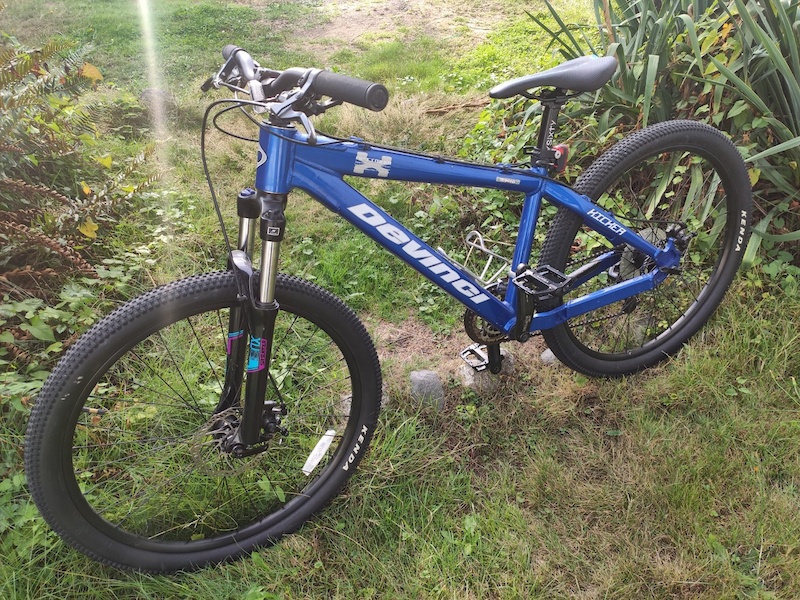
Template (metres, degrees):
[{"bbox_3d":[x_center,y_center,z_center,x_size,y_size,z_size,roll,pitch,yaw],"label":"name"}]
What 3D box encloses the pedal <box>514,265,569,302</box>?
[{"bbox_3d":[0.279,-0.029,1.178,0.091,0.024,0.094,-20,31,-18],"label":"pedal"}]

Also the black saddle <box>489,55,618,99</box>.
[{"bbox_3d":[0.288,-0.420,1.168,0.274,0.066,0.145,-20,31,-18],"label":"black saddle"}]

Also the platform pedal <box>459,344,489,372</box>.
[{"bbox_3d":[0.214,0.148,1.576,0.091,0.024,0.094,-25,32,-15],"label":"platform pedal"}]

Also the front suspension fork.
[{"bbox_3d":[-0.280,0.045,1.098,0.085,0.495,0.172,-3,25,-31],"label":"front suspension fork"}]

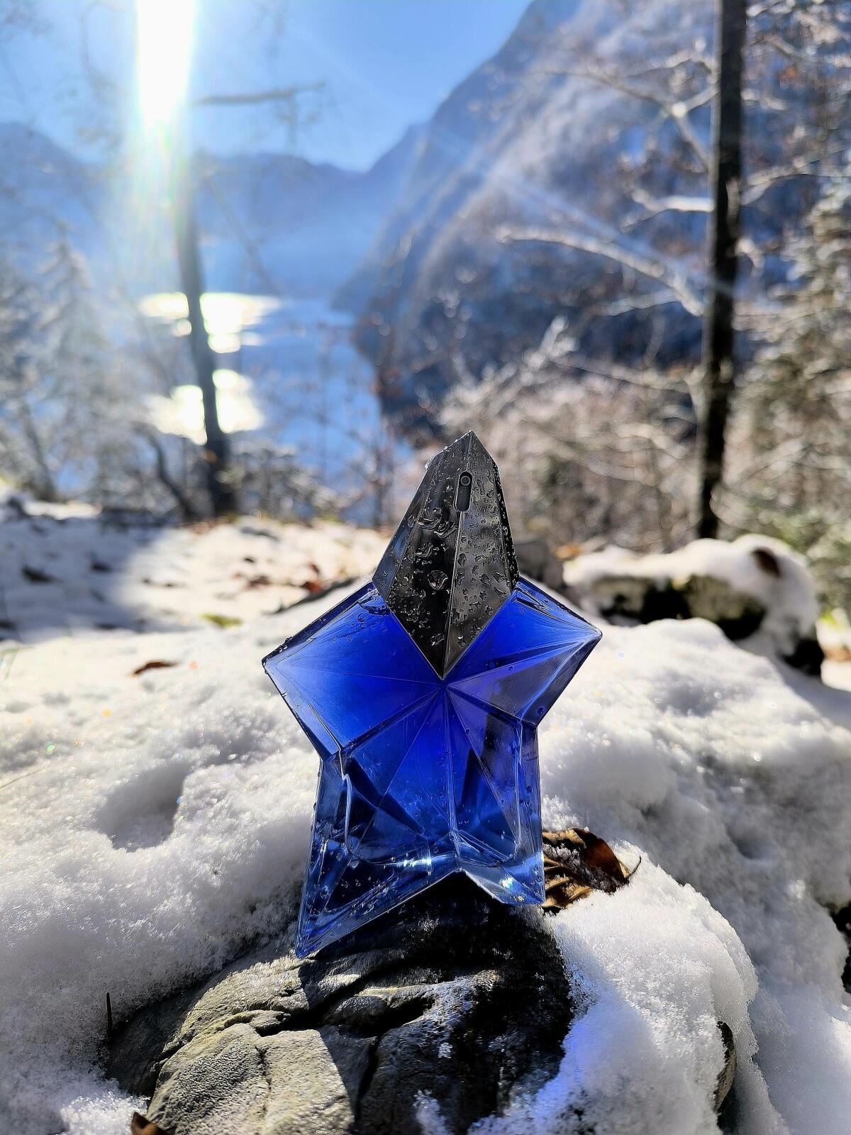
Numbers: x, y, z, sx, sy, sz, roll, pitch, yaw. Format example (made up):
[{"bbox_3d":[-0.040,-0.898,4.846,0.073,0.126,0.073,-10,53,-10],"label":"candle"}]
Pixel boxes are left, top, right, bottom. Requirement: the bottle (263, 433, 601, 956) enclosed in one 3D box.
[{"bbox_3d":[0.003,0.038,0.212,0.096,0.153,0.041,-3,21,-19],"label":"bottle"}]

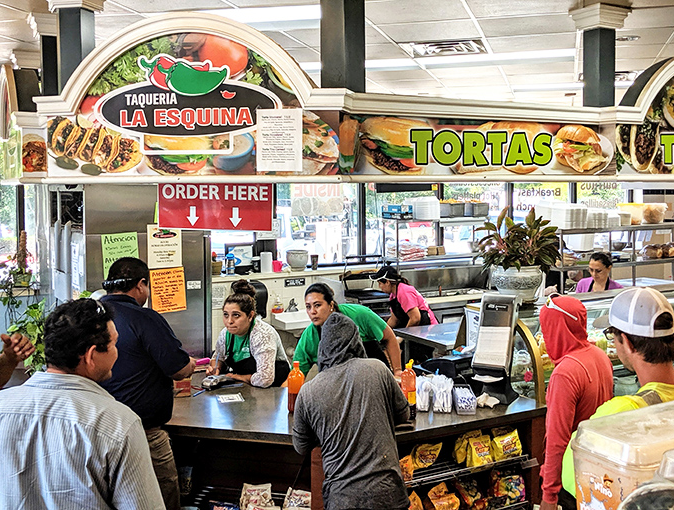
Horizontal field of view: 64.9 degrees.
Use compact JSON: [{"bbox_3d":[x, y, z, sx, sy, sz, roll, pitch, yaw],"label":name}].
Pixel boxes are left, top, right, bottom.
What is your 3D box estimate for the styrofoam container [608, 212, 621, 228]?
[{"bbox_3d":[2.590,-0.327,4.950,0.140,0.150,0.150,-3,7,-21],"label":"styrofoam container"}]

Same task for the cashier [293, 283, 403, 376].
[{"bbox_3d":[0.078,0.932,3.347,0.600,1.550,0.720,2,7,17],"label":"cashier"}]

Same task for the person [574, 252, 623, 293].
[{"bbox_3d":[2.185,0.790,4.519,0.470,1.570,0.380,2,7,17],"label":"person"}]

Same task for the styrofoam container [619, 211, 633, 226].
[{"bbox_3d":[2.697,-0.336,4.950,0.120,0.140,0.120,-3,7,-21],"label":"styrofoam container"}]

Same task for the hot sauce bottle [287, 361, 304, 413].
[{"bbox_3d":[-0.214,0.679,2.740,0.082,0.262,0.082,0,7,6],"label":"hot sauce bottle"}]

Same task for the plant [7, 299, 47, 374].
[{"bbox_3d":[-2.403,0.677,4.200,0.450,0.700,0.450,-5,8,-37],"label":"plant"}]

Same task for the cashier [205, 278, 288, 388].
[{"bbox_3d":[-0.486,0.949,3.228,0.480,1.550,0.580,2,7,23],"label":"cashier"}]

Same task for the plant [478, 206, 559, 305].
[{"bbox_3d":[1.174,-0.003,3.450,0.490,0.600,0.490,-3,7,-19],"label":"plant"}]

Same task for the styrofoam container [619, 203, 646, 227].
[{"bbox_3d":[2.776,-0.382,5.000,0.250,0.220,0.230,-3,7,-21],"label":"styrofoam container"}]

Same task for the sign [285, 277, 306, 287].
[{"bbox_3d":[-0.435,0.285,5.500,0.225,0.085,0.010,-3,7,-21],"label":"sign"}]

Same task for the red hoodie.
[{"bbox_3d":[1.088,0.658,2.400,0.440,0.920,0.340,-4,8,-31],"label":"red hoodie"}]

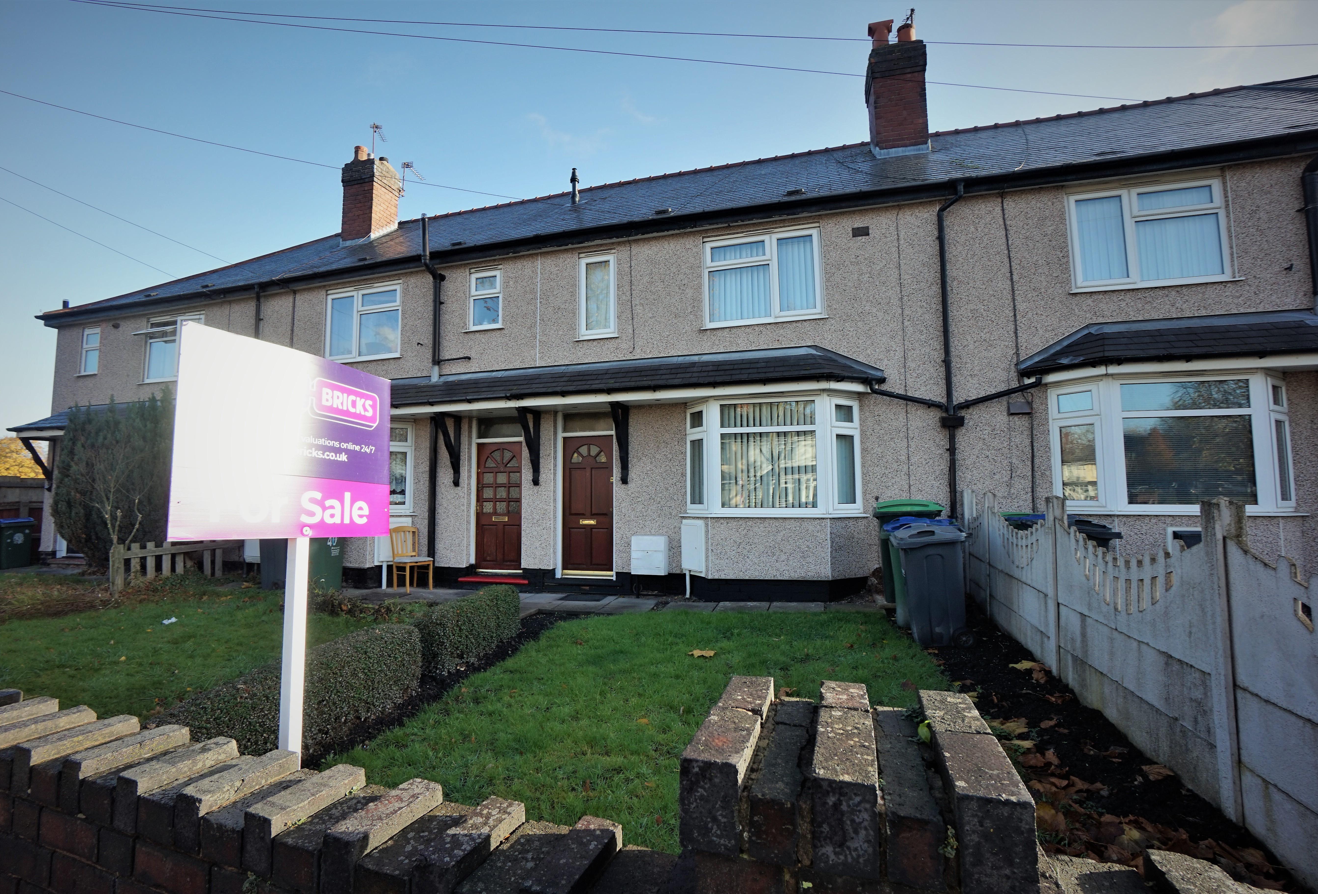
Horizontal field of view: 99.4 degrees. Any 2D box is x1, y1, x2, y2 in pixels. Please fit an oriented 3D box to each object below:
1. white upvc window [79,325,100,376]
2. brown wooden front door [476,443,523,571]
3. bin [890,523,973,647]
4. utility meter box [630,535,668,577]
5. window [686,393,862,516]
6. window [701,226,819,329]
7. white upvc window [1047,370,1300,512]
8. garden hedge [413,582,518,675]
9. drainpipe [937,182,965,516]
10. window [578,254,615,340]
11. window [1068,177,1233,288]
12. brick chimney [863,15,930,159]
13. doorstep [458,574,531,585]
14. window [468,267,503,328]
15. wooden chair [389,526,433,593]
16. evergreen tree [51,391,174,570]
[{"bbox_3d":[-11.122,-1.885,10.984,0.540,0.920,0.120,-2,-4,15],"label":"white upvc window"},{"bbox_3d":[-2.520,0.937,8.854,0.825,2.027,0.070,-2,-4,15],"label":"brown wooden front door"},{"bbox_3d":[2.555,1.263,5.296,0.680,1.070,0.570,-2,-4,12],"label":"bin"},{"bbox_3d":[-0.129,1.530,7.923,0.485,0.555,0.220,-2,-4,15],"label":"utility meter box"},{"bbox_3d":[1.470,0.107,7.454,2.330,1.557,0.500,-2,-4,15],"label":"window"},{"bbox_3d":[1.403,-2.285,7.602,1.600,1.230,0.130,-2,-4,15],"label":"window"},{"bbox_3d":[5.823,-0.024,6.274,2.290,1.490,0.500,-2,-4,15],"label":"white upvc window"},{"bbox_3d":[-1.791,1.686,5.276,0.460,0.460,1.360,-2,-4,15],"label":"garden hedge"},{"bbox_3d":[3.740,-0.710,6.981,0.240,5.075,0.280,-2,-4,15],"label":"drainpipe"},{"bbox_3d":[-0.899,-2.187,8.218,0.575,1.230,0.130,-2,-4,15],"label":"window"},{"bbox_3d":[5.622,-2.441,6.472,1.530,1.190,0.130,-2,-4,15],"label":"window"},{"bbox_3d":[4.151,-6.193,9.793,0.870,2.750,0.870,-2,-4,15],"label":"brick chimney"},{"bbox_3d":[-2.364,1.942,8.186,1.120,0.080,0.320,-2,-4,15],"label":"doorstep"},{"bbox_3d":[-2.806,-2.398,9.056,0.608,1.007,0.100,-2,-4,15],"label":"window"},{"bbox_3d":[-3.853,1.743,8.750,0.510,0.970,0.450,-4,-5,38],"label":"wooden chair"},{"bbox_3d":[-9.269,0.636,9.762,1.900,3.300,1.850,-2,-4,15],"label":"evergreen tree"}]

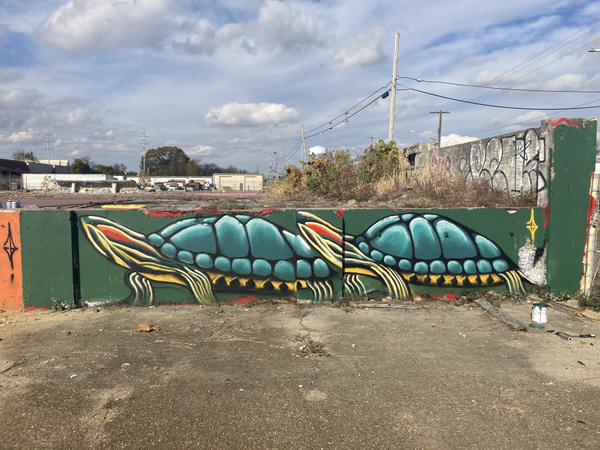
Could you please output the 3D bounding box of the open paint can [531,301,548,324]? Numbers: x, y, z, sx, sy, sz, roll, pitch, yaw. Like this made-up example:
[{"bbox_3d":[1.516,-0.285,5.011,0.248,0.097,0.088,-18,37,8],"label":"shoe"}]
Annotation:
[{"bbox_3d":[2.768,1.019,5.600,0.170,0.195,0.170,0,5,0],"label":"open paint can"}]

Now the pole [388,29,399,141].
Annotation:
[{"bbox_3d":[4.725,-5.480,24.914,0.250,8.550,0.250,2,5,0],"label":"pole"}]

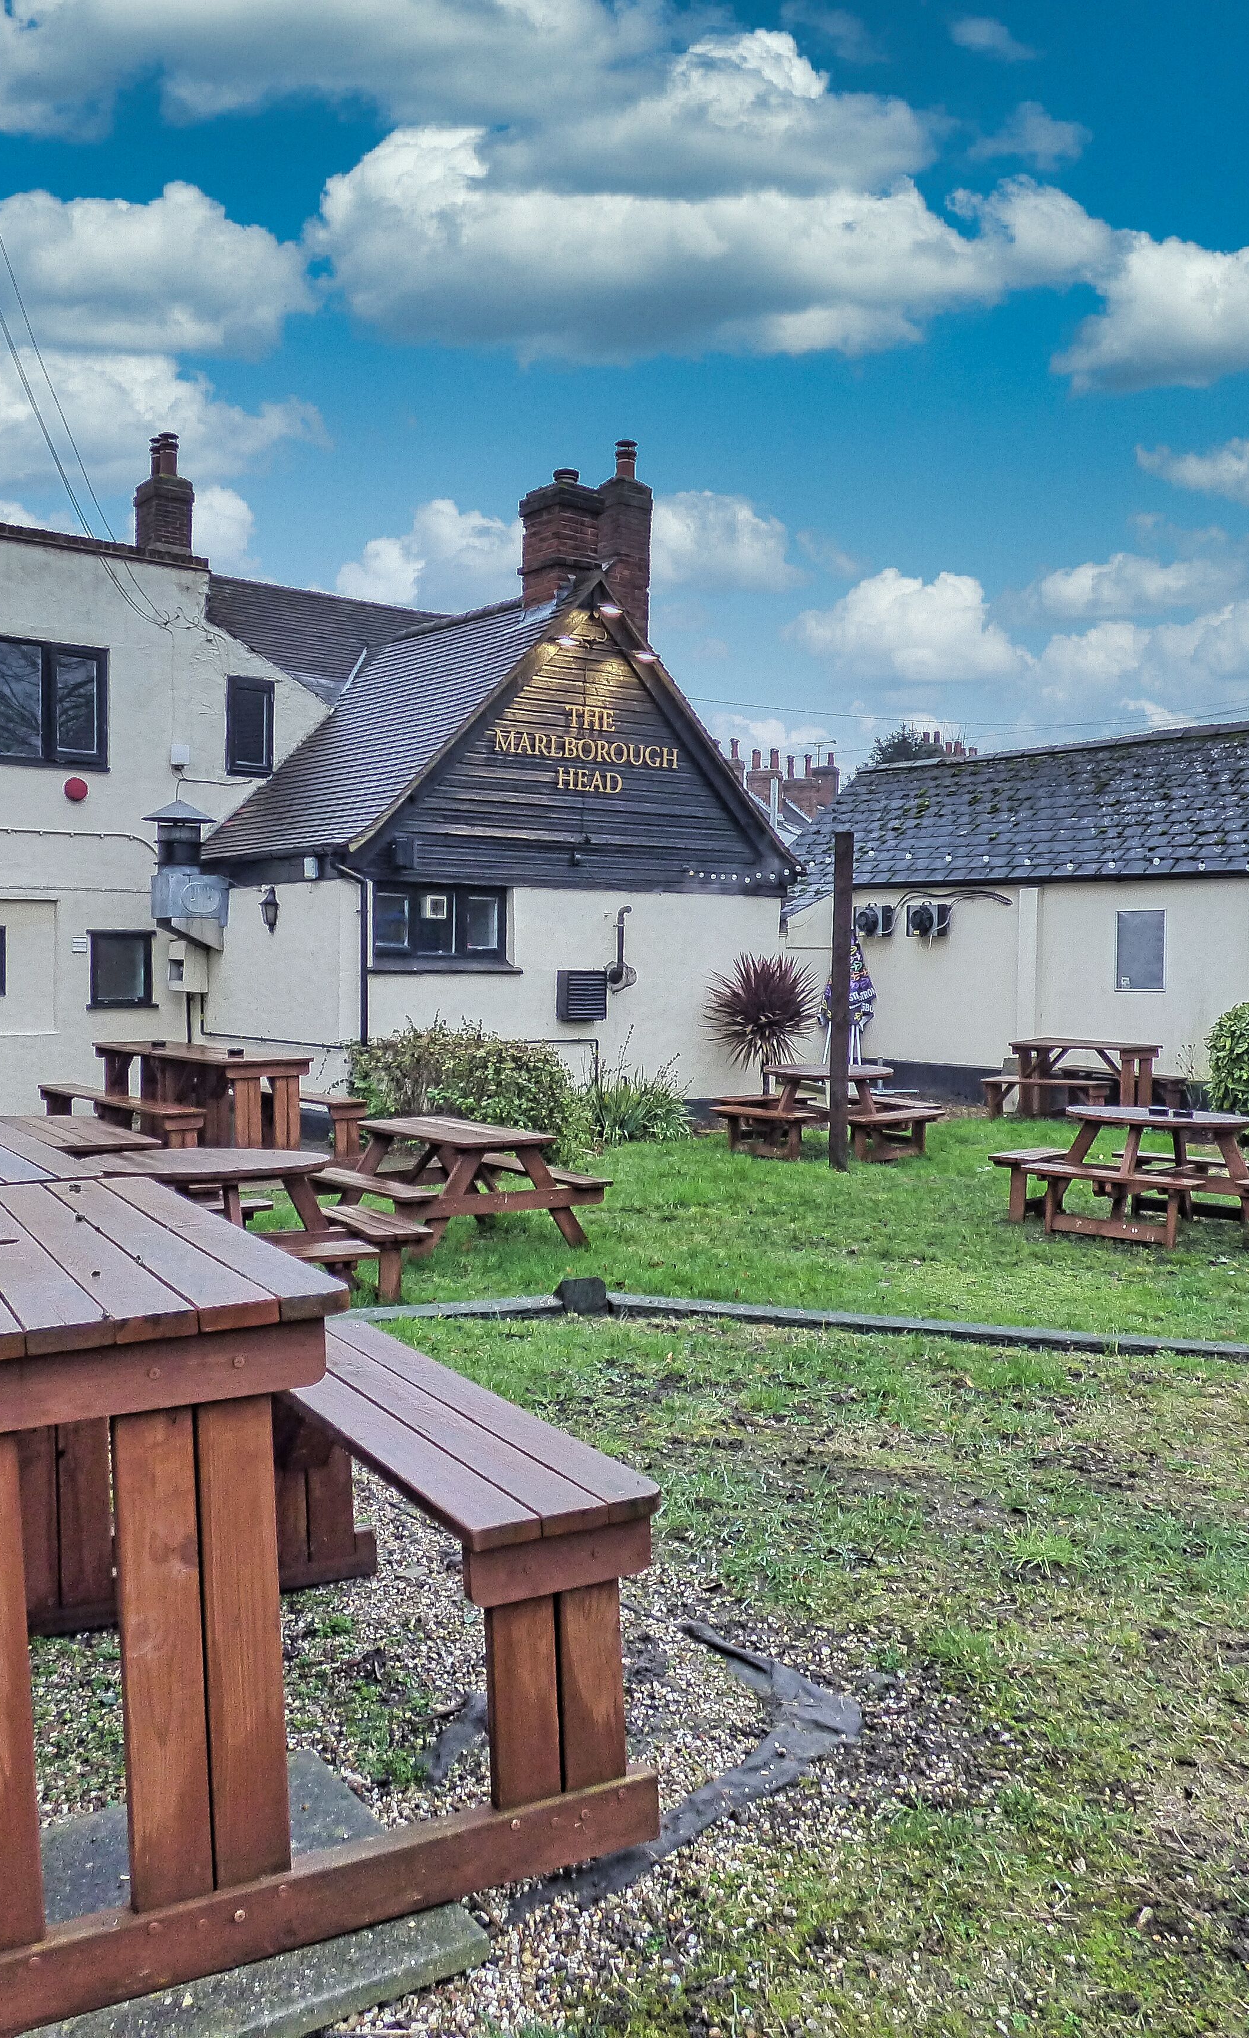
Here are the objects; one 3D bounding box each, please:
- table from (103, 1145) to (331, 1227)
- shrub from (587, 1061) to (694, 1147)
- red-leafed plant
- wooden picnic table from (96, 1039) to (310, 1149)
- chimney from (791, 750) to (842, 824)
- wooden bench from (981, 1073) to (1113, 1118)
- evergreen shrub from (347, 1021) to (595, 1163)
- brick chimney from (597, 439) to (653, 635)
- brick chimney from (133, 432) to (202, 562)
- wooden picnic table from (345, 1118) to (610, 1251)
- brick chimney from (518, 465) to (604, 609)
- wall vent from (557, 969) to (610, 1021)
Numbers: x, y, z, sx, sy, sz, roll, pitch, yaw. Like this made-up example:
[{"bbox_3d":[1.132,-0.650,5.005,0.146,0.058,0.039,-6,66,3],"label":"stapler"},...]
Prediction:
[{"bbox_3d":[-1.992,1.057,7.710,1.830,0.730,1.830,-1,2,-29],"label":"table"},{"bbox_3d":[0.123,0.745,13.950,0.780,0.720,0.680,-1,3,-39],"label":"shrub"},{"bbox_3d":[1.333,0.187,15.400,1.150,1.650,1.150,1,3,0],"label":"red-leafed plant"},{"bbox_3d":[-3.196,0.652,11.790,0.680,0.790,2.350,-1,3,-39],"label":"wooden picnic table"},{"bbox_3d":[6.899,-8.440,57.000,1.500,2.600,1.000,-1,3,-39],"label":"chimney"},{"bbox_3d":[4.235,0.848,15.830,0.300,0.450,1.400,-1,3,-33],"label":"wooden bench"},{"bbox_3d":[-1.199,0.579,12.400,1.850,1.080,1.050,-1,3,-39],"label":"evergreen shrub"},{"bbox_3d":[0.014,-6.160,20.200,0.470,2.500,0.550,-1,3,-39],"label":"brick chimney"},{"bbox_3d":[-6.851,-7.753,23.400,0.620,1.950,0.740,-1,3,-39],"label":"brick chimney"},{"bbox_3d":[-1.159,1.115,10.600,1.450,0.730,1.800,-2,2,-30],"label":"wooden picnic table"},{"bbox_3d":[-0.592,-4.522,14.700,0.540,1.360,0.660,-1,3,-39],"label":"brick chimney"},{"bbox_3d":[-0.358,-0.198,13.930,0.440,0.440,0.140,-1,3,-39],"label":"wall vent"}]

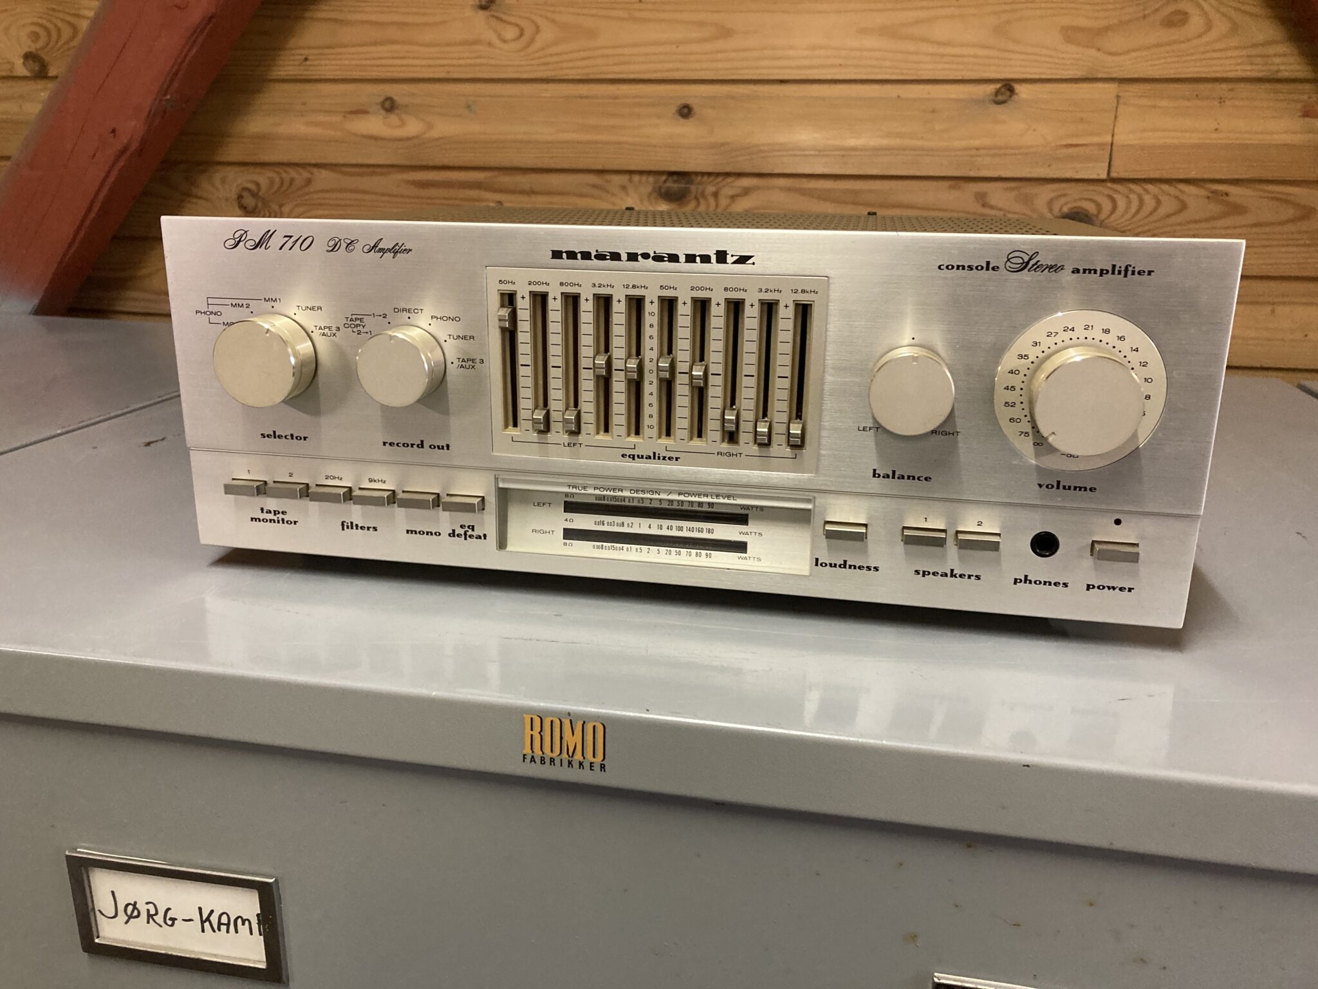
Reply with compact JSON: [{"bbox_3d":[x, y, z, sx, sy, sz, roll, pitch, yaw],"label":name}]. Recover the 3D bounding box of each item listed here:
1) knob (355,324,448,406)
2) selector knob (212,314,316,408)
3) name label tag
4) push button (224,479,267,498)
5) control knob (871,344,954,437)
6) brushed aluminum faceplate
[{"bbox_3d":[-0.104,-0.052,0.431,0.031,0.031,0.019,4,17,11],"label":"knob"},{"bbox_3d":[-0.164,-0.055,0.443,0.037,0.037,0.018,4,17,11],"label":"selector knob"},{"bbox_3d":[-0.196,0.173,0.436,0.094,0.048,0.005,4,17,11],"label":"name label tag"},{"bbox_3d":[-0.181,-0.002,0.468,0.015,0.005,0.007,4,17,11],"label":"push button"},{"bbox_3d":[0.093,-0.038,0.393,0.030,0.030,0.019,4,17,11],"label":"control knob"},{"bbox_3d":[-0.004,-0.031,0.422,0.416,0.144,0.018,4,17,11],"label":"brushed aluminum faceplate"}]

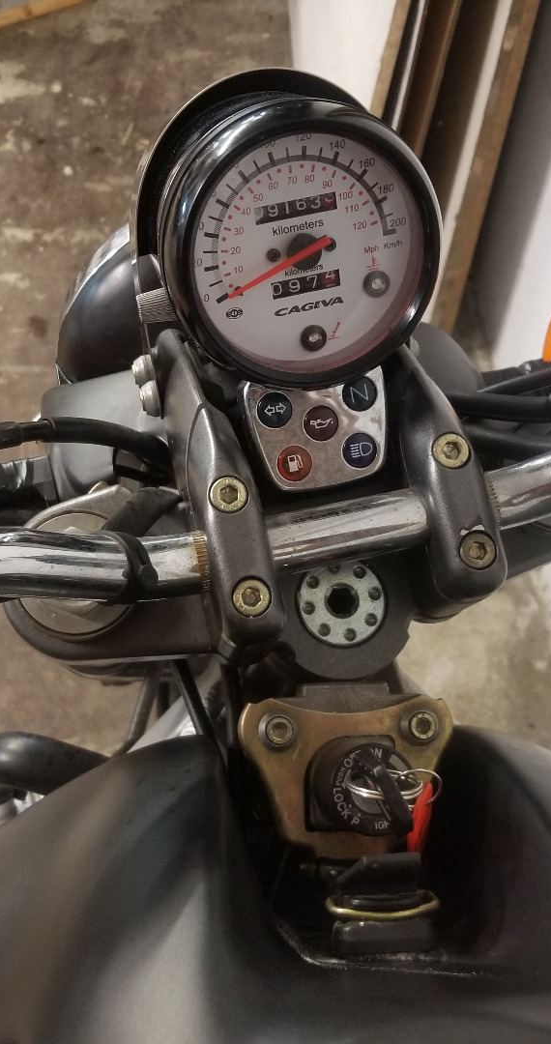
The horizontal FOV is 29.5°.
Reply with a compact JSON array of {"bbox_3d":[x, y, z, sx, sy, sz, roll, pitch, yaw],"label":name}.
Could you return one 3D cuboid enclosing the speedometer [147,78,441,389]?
[{"bbox_3d":[0.003,-0.108,0.385,0.097,0.097,0.065,-11,27,-8],"label":"speedometer"}]

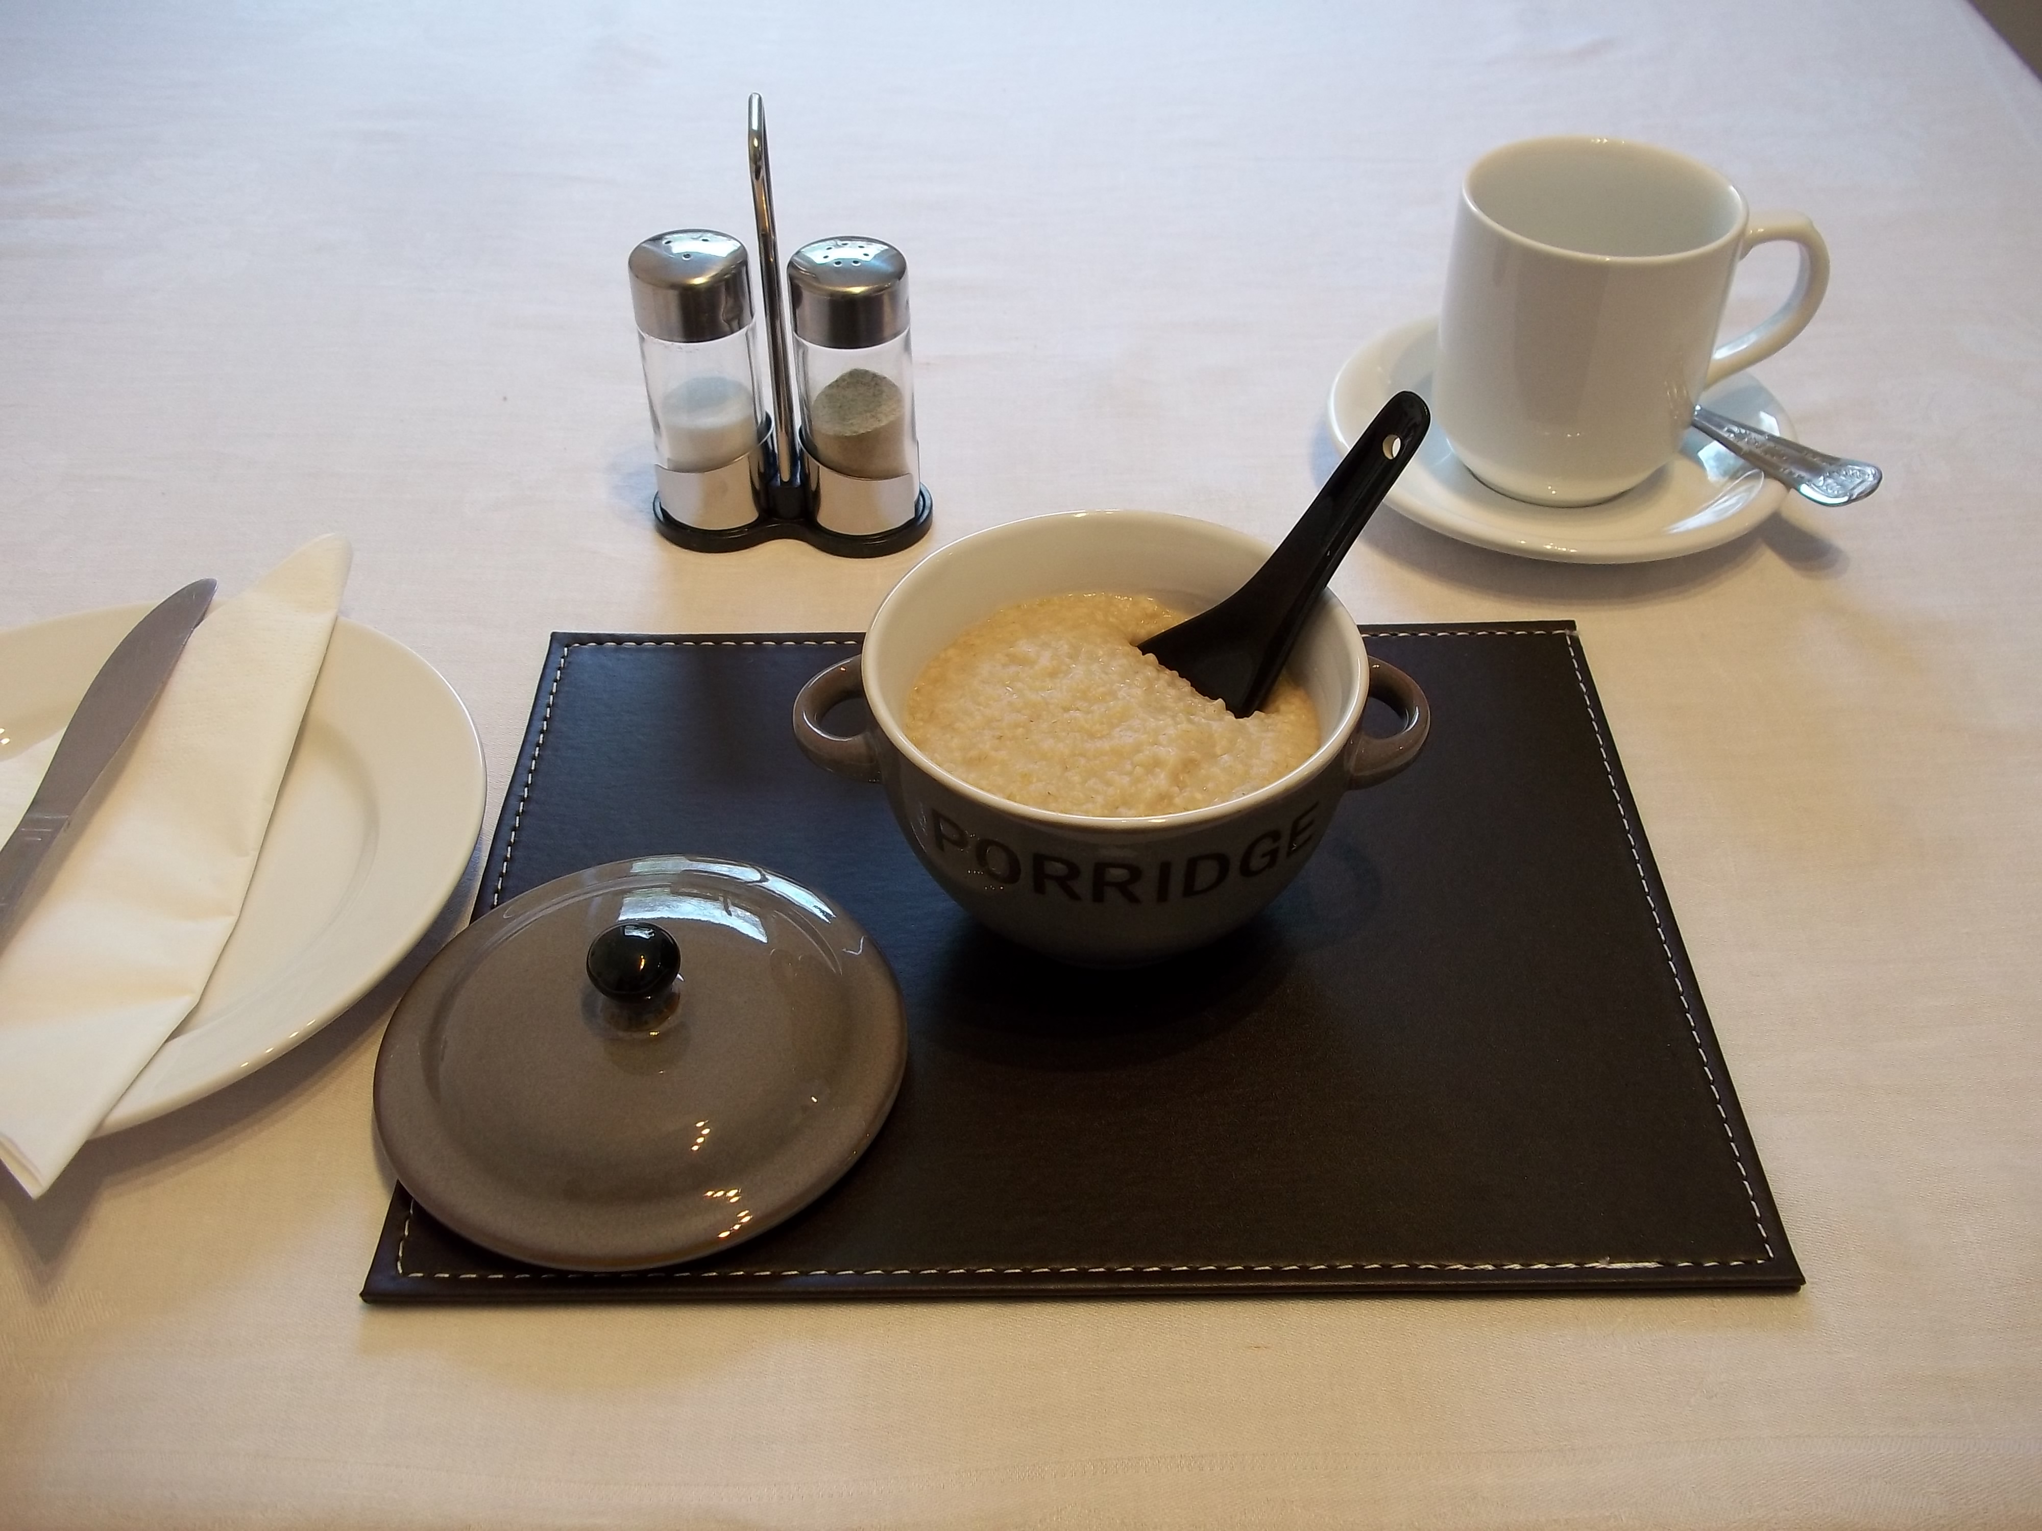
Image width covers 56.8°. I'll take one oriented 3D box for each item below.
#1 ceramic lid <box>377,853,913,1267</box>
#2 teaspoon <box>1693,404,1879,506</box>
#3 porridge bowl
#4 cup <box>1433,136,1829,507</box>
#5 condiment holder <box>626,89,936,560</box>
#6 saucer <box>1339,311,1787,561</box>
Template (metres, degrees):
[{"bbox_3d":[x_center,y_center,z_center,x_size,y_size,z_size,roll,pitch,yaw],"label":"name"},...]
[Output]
[{"bbox_3d":[-0.088,0.055,0.432,0.122,0.045,0.122,0,43,0],"label":"ceramic lid"},{"bbox_3d":[0.224,-0.117,0.629,0.029,0.018,0.138,-22,41,-22],"label":"teaspoon"},{"bbox_3d":[0.022,0.002,0.464,0.153,0.077,0.119,0,43,1],"label":"porridge bowl"},{"bbox_3d":[0.191,-0.135,0.598,0.113,0.093,0.084,6,43,7],"label":"cup"},{"bbox_3d":[-0.074,-0.131,0.568,0.091,0.142,0.046,3,43,4],"label":"condiment holder"},{"bbox_3d":[0.177,-0.106,0.626,0.150,0.021,0.150,0,43,0],"label":"saucer"}]

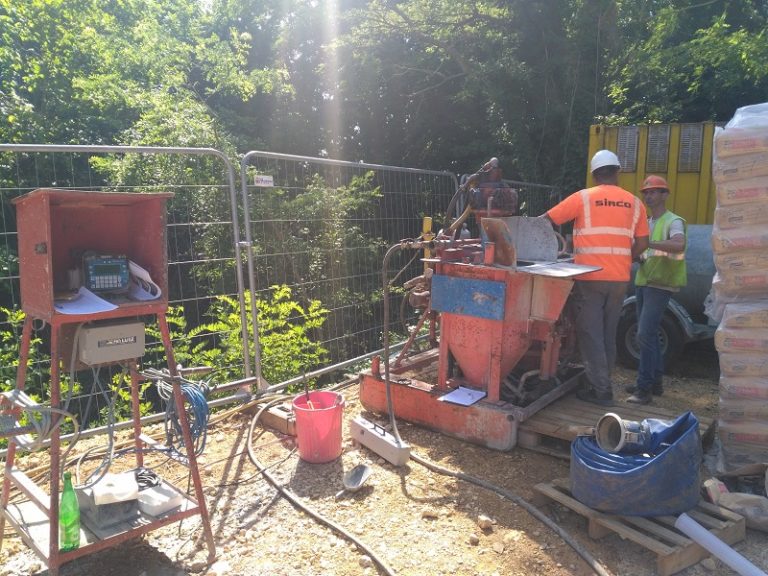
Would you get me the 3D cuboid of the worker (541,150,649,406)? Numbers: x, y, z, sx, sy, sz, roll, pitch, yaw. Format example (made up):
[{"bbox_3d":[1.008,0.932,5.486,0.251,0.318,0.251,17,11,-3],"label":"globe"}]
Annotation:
[{"bbox_3d":[1.539,-0.076,4.499,0.740,1.820,0.480,-1,9,-7],"label":"worker"}]

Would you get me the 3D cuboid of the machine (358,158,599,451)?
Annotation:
[{"bbox_3d":[0.878,-0.029,4.796,1.560,1.920,1.480,7,11,38],"label":"machine"}]

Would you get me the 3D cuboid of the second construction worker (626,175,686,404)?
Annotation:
[{"bbox_3d":[2.206,0.005,5.009,0.440,1.790,0.500,-6,10,-34],"label":"second construction worker"}]

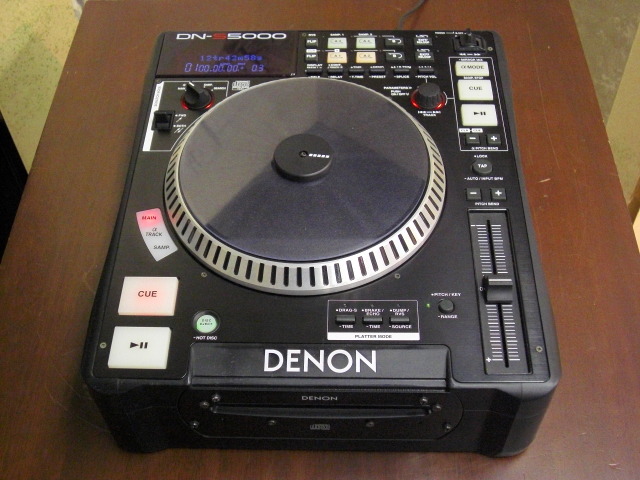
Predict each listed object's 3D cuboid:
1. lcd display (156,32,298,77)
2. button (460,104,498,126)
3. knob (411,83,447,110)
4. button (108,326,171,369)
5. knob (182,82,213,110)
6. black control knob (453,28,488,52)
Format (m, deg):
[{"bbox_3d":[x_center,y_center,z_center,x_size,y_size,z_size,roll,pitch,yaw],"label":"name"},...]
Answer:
[{"bbox_3d":[-0.071,-0.144,0.652,0.107,0.007,0.051,0,52,1],"label":"lcd display"},{"bbox_3d":[0.116,-0.089,0.602,0.025,0.006,0.021,0,52,1],"label":"button"},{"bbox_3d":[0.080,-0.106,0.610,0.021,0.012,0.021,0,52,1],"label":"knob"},{"bbox_3d":[-0.105,0.064,0.489,0.034,0.006,0.027,0,52,1],"label":"button"},{"bbox_3d":[-0.090,-0.106,0.613,0.020,0.013,0.020,-29,57,-20],"label":"knob"},{"bbox_3d":[0.118,-0.158,0.649,0.025,0.014,0.022,0,52,1],"label":"black control knob"}]

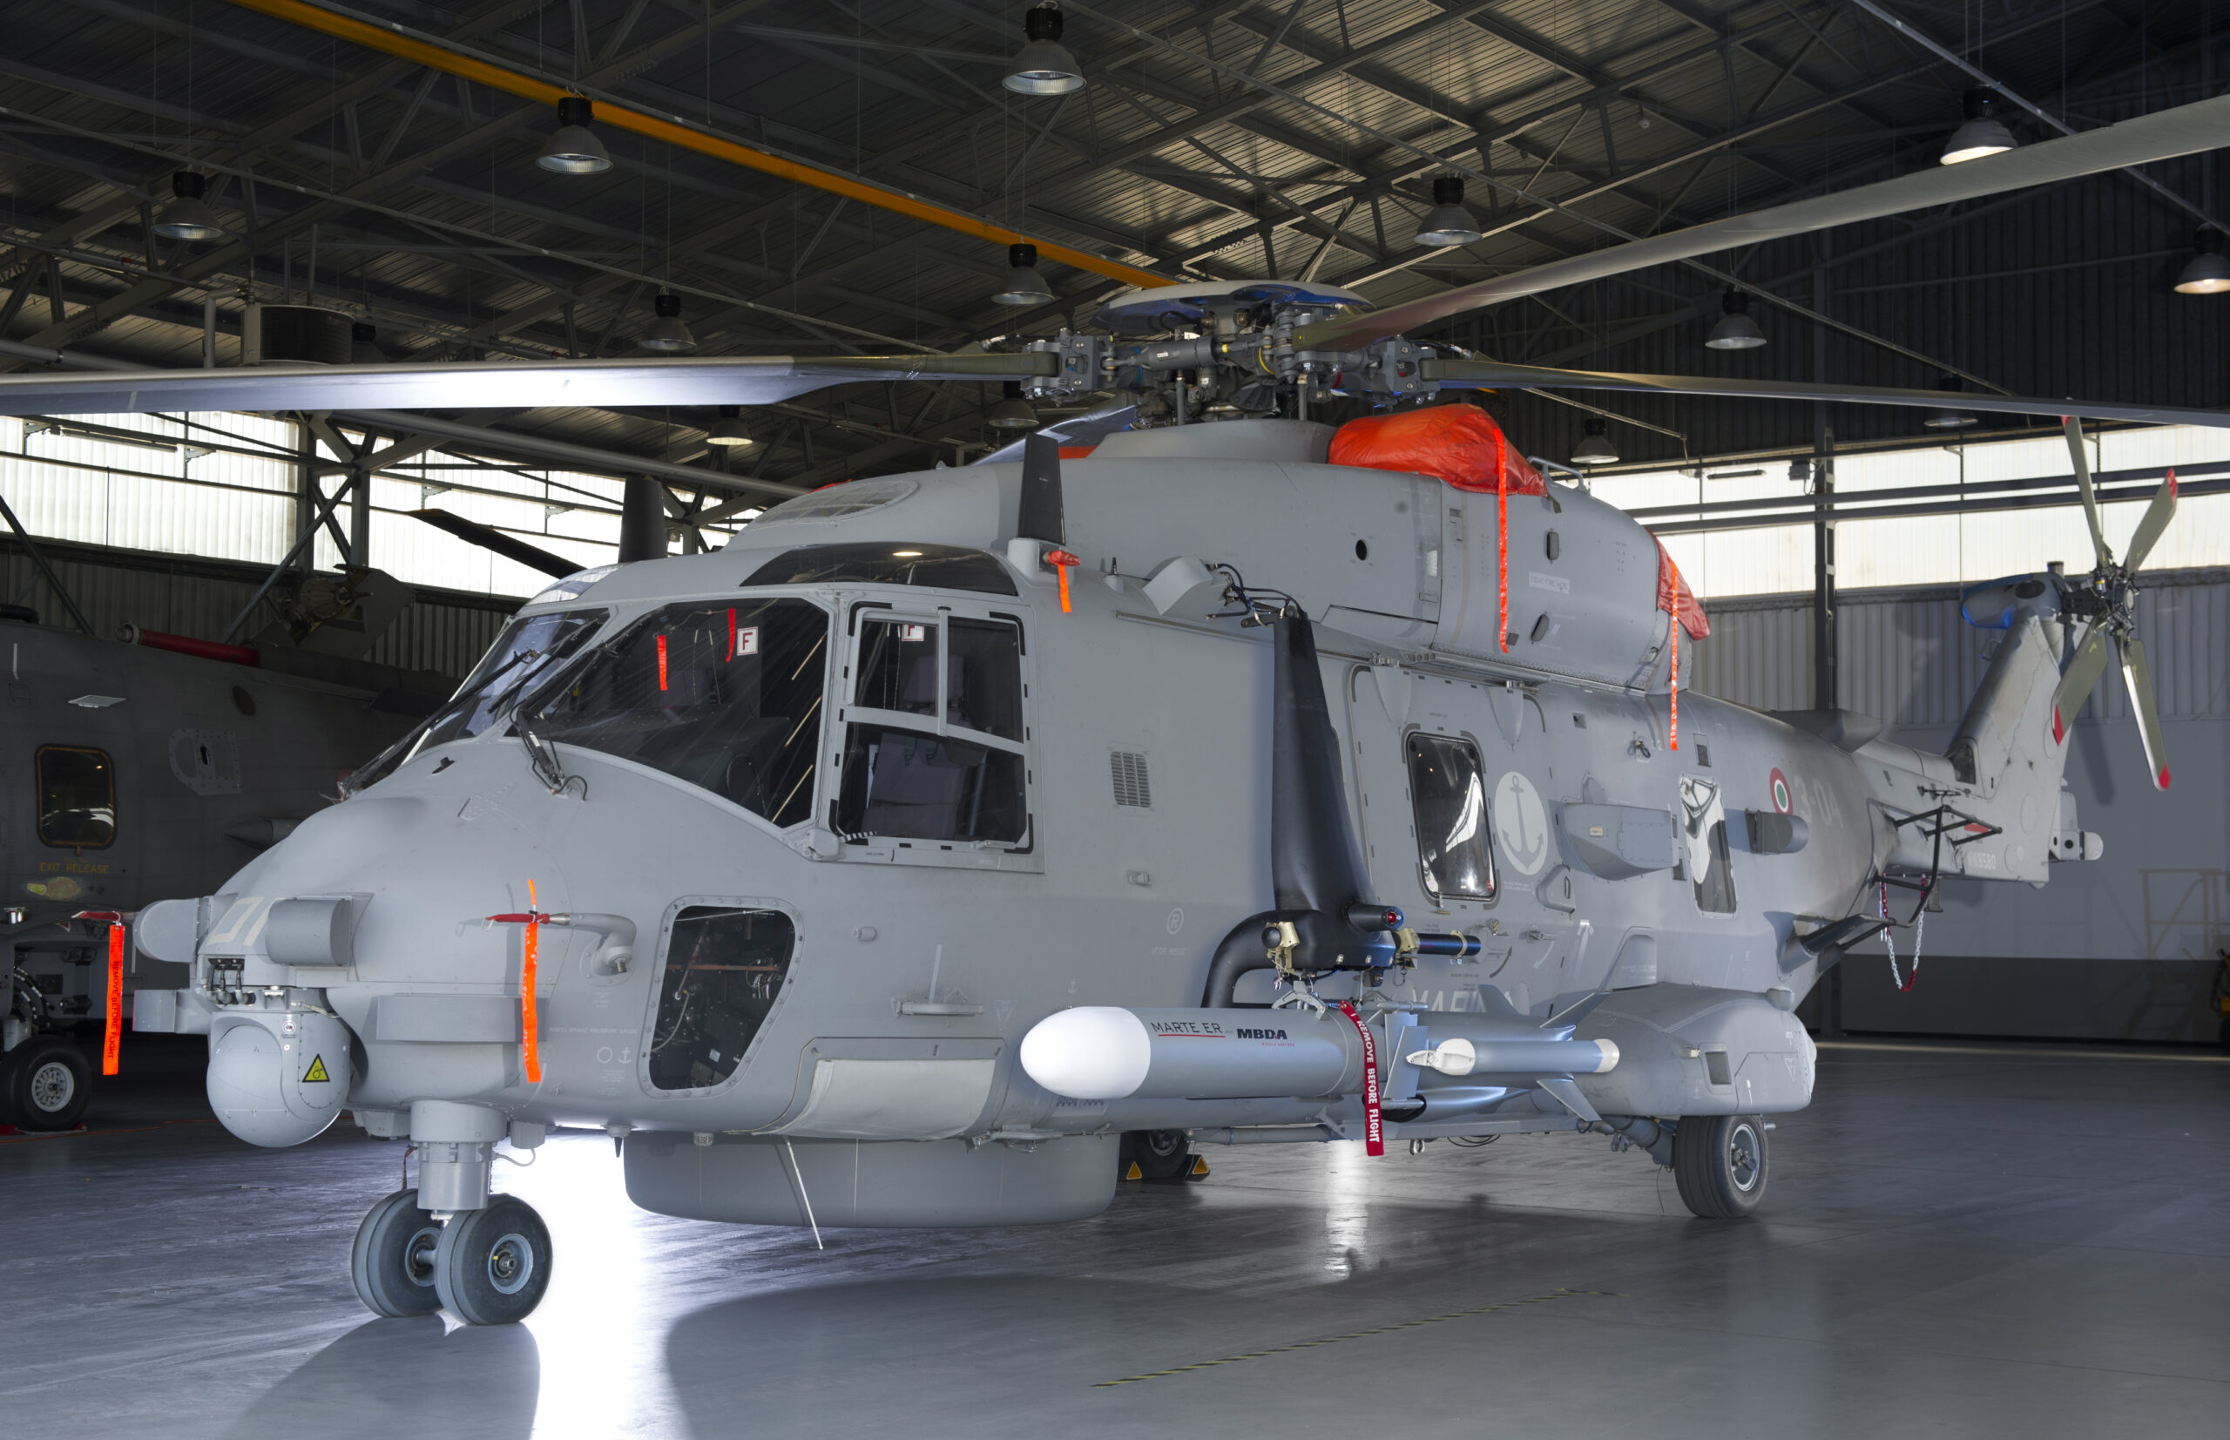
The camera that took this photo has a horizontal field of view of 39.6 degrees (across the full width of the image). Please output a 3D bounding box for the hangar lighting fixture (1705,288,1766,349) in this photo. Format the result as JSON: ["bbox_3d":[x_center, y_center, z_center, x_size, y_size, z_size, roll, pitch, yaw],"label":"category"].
[{"bbox_3d":[6.336,-4.086,31.544,0.590,0.510,0.590,0,-4,0],"label":"hangar lighting fixture"}]

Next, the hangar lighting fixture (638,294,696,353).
[{"bbox_3d":[-4.441,-3.971,30.780,0.582,0.483,0.582,1,-4,0],"label":"hangar lighting fixture"}]

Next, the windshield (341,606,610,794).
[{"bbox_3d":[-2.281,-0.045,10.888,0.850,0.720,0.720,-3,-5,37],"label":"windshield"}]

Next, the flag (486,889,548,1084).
[{"bbox_3d":[-1.746,0.777,9.029,0.050,0.564,0.210,-2,-5,36],"label":"flag"}]

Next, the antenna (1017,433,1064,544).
[{"bbox_3d":[-0.263,-0.837,11.264,0.075,0.400,0.285,-3,-5,37],"label":"antenna"}]

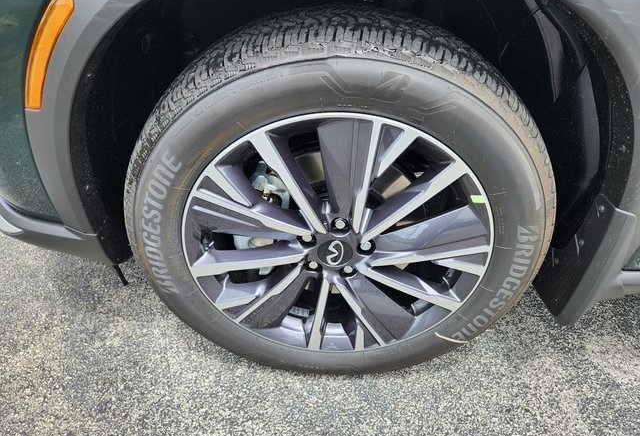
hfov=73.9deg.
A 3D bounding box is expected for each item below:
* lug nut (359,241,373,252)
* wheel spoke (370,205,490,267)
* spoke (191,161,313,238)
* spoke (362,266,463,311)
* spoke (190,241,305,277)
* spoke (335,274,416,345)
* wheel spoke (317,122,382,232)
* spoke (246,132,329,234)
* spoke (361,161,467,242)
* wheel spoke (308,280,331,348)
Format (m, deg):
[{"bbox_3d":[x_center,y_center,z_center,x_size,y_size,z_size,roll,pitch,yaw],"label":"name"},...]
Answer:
[{"bbox_3d":[0.084,0.045,0.772,0.024,0.024,0.027,3,37,4],"label":"lug nut"},{"bbox_3d":[0.184,0.028,0.736,0.202,0.093,0.040,-8,35,11],"label":"wheel spoke"},{"bbox_3d":[-0.109,-0.019,0.730,0.214,0.146,0.040,13,37,-4],"label":"spoke"},{"bbox_3d":[0.176,0.119,0.806,0.199,0.035,0.042,25,35,-12],"label":"spoke"},{"bbox_3d":[-0.129,0.074,0.801,0.232,0.028,0.042,-10,35,12],"label":"spoke"},{"bbox_3d":[0.122,0.175,0.851,0.097,0.202,0.040,-24,31,21],"label":"spoke"},{"bbox_3d":[0.035,-0.070,0.678,0.090,0.207,0.040,7,37,1],"label":"wheel spoke"},{"bbox_3d":[-0.035,-0.060,0.694,0.036,0.207,0.042,-24,31,21],"label":"spoke"},{"bbox_3d":[0.141,-0.030,0.699,0.206,0.029,0.042,-37,25,28],"label":"spoke"},{"bbox_3d":[-0.002,0.193,0.878,0.032,0.212,0.042,6,37,1],"label":"wheel spoke"}]

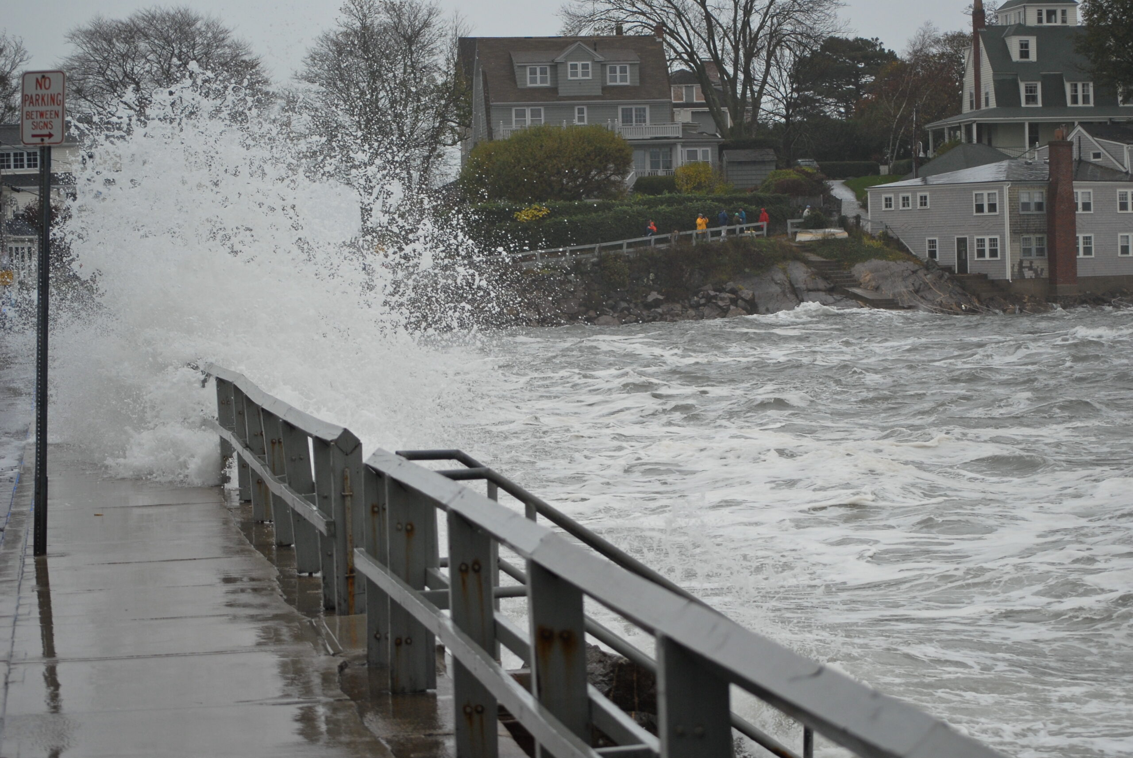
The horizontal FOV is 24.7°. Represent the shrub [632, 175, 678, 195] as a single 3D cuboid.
[{"bbox_3d":[5.753,-12.599,168.000,2.900,1.250,1.300,-3,3,-15],"label":"shrub"}]

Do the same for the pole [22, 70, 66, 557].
[{"bbox_3d":[-3.119,-0.390,15.400,0.305,2.890,0.055,2,3,23],"label":"pole"}]

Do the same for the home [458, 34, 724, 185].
[{"bbox_3d":[1.500,-18.350,176.000,15.500,10.400,12.000,-3,3,-15],"label":"home"}]

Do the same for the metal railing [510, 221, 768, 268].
[{"bbox_3d":[4.223,-7.755,149.500,14.874,2.159,0.300,-2,3,0],"label":"metal railing"}]

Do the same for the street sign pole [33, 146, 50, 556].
[{"bbox_3d":[-3.127,-0.169,15.400,0.080,2.470,0.045,2,3,23],"label":"street sign pole"}]

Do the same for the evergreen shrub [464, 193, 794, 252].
[{"bbox_3d":[3.628,-9.344,154.000,19.282,3.000,4.000,-2,3,-3],"label":"evergreen shrub"}]

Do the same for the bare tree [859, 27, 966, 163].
[{"bbox_3d":[27.223,-22.147,204.000,8.400,11.800,7.500,-2,3,0],"label":"bare tree"}]

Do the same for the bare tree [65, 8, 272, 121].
[{"bbox_3d":[-26.783,-18.260,172.000,13.300,13.000,12.500,-2,3,0],"label":"bare tree"}]

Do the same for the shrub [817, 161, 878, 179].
[{"bbox_3d":[21.598,-16.000,198.000,4.571,1.137,1.300,-2,3,0],"label":"shrub"}]

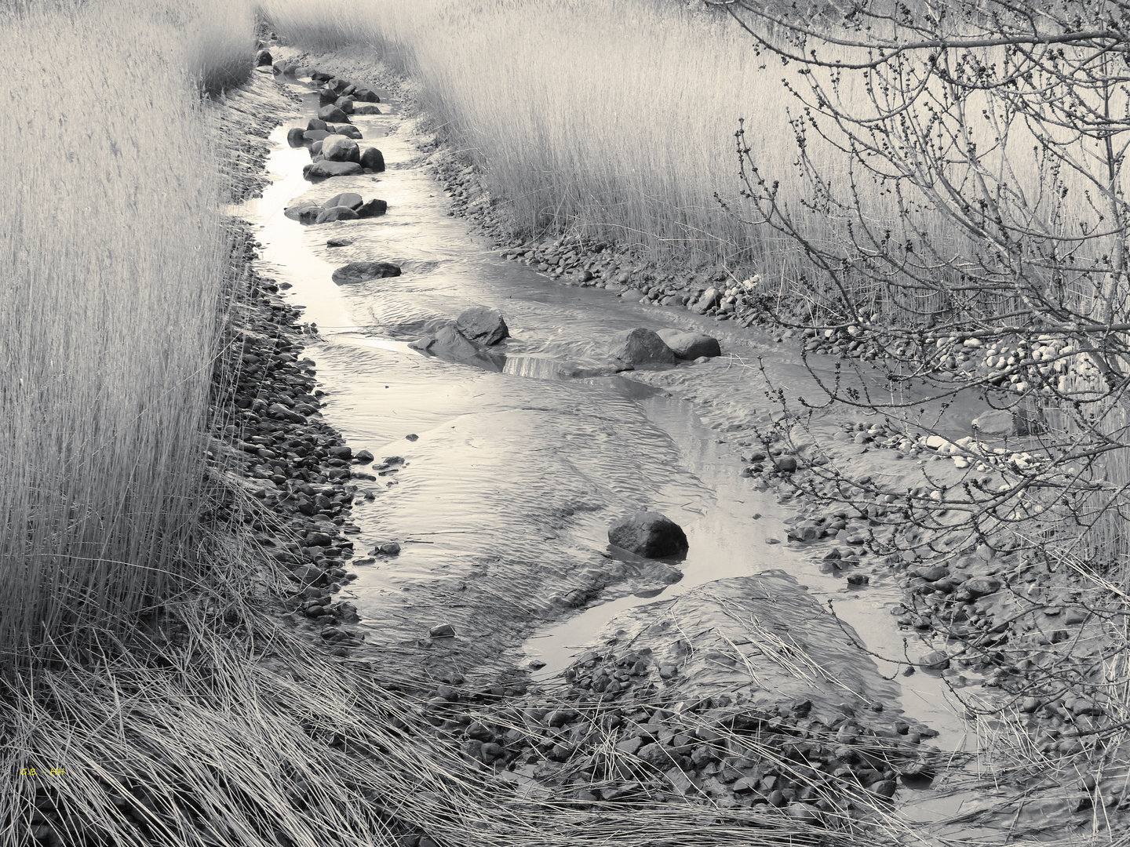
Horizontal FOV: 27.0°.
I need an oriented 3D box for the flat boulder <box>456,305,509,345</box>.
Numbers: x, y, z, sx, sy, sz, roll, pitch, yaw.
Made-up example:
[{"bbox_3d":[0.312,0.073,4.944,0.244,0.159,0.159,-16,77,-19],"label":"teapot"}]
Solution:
[{"bbox_3d":[-0.907,-1.082,25.840,0.590,0.390,0.480,0,13,-2],"label":"flat boulder"}]

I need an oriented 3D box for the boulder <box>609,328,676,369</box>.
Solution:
[{"bbox_3d":[0.824,-0.805,24.778,0.700,0.380,0.580,0,13,2],"label":"boulder"}]

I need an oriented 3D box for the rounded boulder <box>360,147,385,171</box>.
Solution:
[{"bbox_3d":[-3.442,-4.736,42.032,0.430,0.410,0.420,-1,13,-5],"label":"rounded boulder"}]

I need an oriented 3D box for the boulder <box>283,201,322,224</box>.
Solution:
[{"bbox_3d":[-3.963,-3.225,35.705,0.620,0.260,0.480,-1,13,-6],"label":"boulder"}]

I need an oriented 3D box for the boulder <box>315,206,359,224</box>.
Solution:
[{"bbox_3d":[-3.432,-3.153,35.419,0.670,0.240,0.480,-1,13,-5],"label":"boulder"}]

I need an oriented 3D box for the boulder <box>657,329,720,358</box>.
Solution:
[{"bbox_3d":[1.319,-0.851,25.182,0.700,0.300,0.540,1,13,3],"label":"boulder"}]

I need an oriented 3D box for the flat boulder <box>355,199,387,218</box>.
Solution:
[{"bbox_3d":[-2.965,-3.288,35.882,0.540,0.290,0.440,-1,13,-5],"label":"flat boulder"}]

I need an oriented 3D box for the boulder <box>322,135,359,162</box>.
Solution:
[{"bbox_3d":[-4.005,-4.856,41.975,0.660,0.570,0.600,-1,13,-5],"label":"boulder"}]

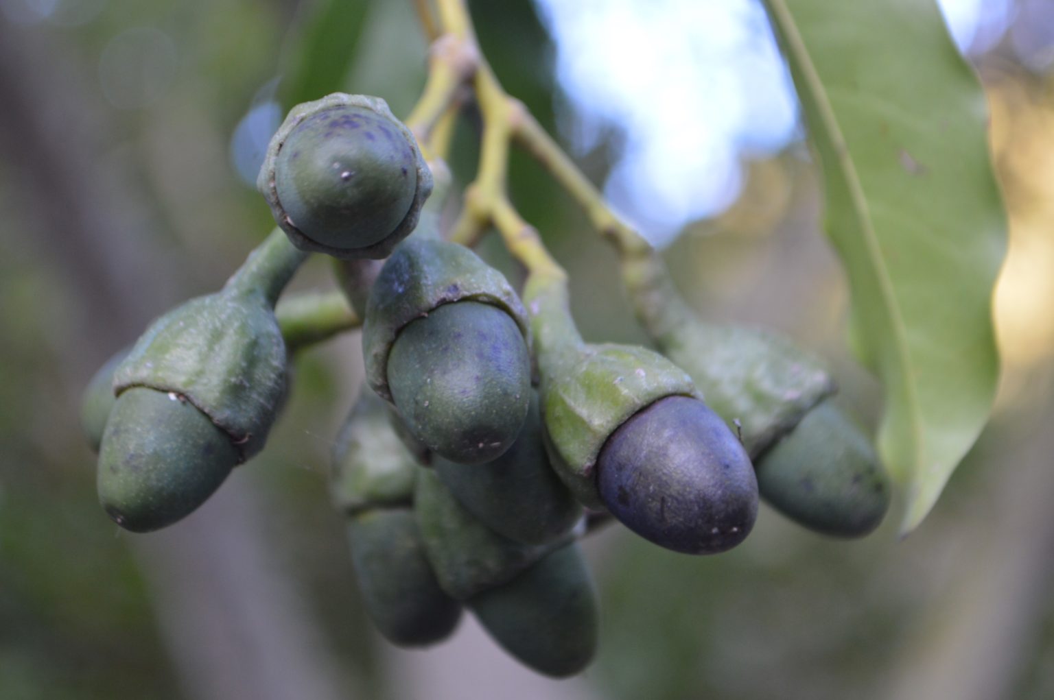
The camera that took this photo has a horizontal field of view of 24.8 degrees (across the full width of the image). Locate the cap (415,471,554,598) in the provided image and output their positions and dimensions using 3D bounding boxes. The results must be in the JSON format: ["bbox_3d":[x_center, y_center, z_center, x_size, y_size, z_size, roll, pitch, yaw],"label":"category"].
[{"bbox_3d":[-0.005,0.020,0.300,0.018,0.017,0.018,-27,3,0],"label":"cap"}]

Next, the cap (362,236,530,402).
[{"bbox_3d":[-0.009,-0.004,0.272,0.019,0.019,0.016,0,39,-9],"label":"cap"}]

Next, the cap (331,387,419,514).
[{"bbox_3d":[-0.018,0.012,0.305,0.017,0.015,0.017,-12,0,0],"label":"cap"}]

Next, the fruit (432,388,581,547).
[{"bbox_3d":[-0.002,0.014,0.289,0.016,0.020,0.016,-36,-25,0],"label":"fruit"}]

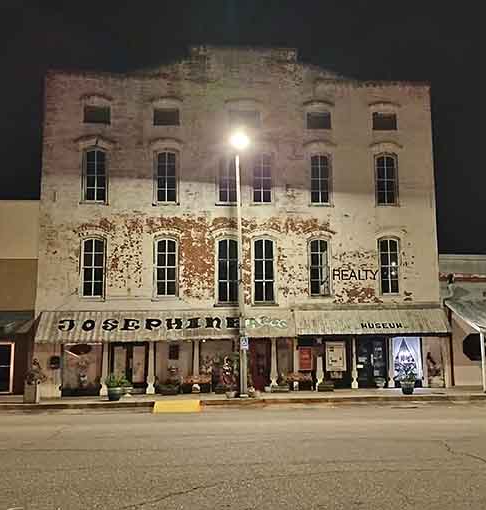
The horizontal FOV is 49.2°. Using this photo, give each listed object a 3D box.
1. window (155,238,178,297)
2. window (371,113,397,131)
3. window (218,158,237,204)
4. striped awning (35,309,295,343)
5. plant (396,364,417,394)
[{"bbox_3d":[-3.317,0.542,22.999,0.946,2.525,0.200,0,-7,-4],"label":"window"},{"bbox_3d":[6.541,-6.171,24.517,1.230,0.864,0.200,0,-7,-4],"label":"window"},{"bbox_3d":[-0.637,-3.241,22.919,0.930,2.182,0.180,0,-8,-5],"label":"window"},{"bbox_3d":[-2.976,2.849,21.451,10.246,1.198,0.750,0,-8,-5],"label":"striped awning"},{"bbox_3d":[6.638,5.054,21.533,0.888,1.193,0.888,0,-7,-4],"label":"plant"}]

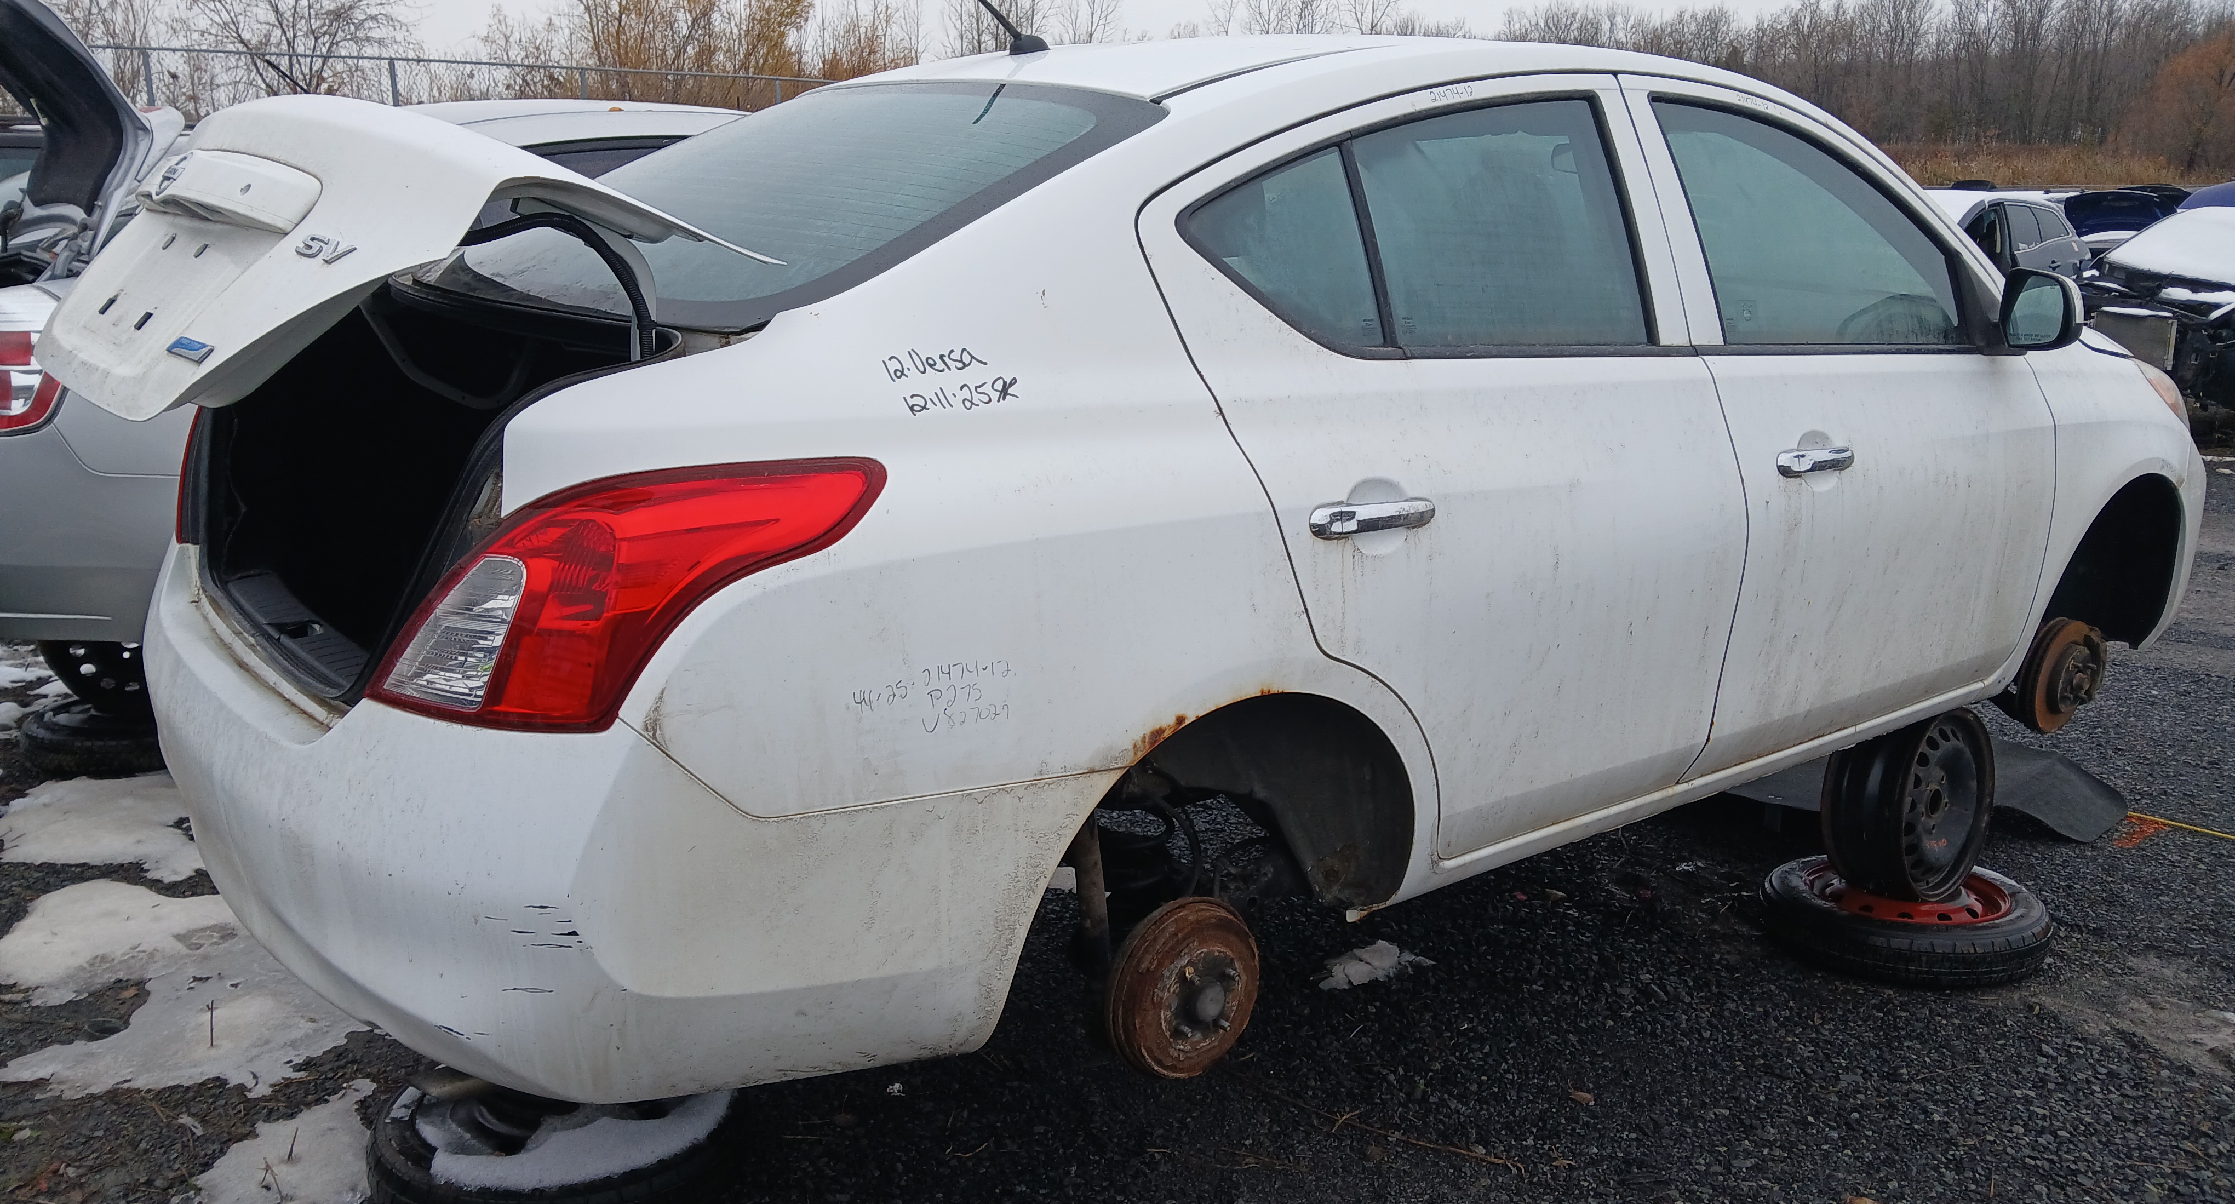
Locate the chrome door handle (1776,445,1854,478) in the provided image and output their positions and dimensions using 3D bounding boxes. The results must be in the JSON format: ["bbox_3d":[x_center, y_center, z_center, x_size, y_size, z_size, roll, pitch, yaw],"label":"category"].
[{"bbox_3d":[1.176,-0.231,2.813,0.213,0.049,0.050,-11,18,-36],"label":"chrome door handle"}]

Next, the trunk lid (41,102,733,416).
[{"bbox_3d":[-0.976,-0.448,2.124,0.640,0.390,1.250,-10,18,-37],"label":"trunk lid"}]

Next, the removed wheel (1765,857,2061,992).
[{"bbox_3d":[1.700,0.688,3.645,0.580,0.115,0.580,0,15,0],"label":"removed wheel"}]

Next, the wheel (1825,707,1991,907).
[{"bbox_3d":[1.731,0.427,3.675,0.416,0.416,0.180,-11,12,-38],"label":"wheel"}]

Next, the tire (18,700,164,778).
[{"bbox_3d":[-2.771,0.347,4.755,0.580,0.135,0.580,0,15,0],"label":"tire"}]

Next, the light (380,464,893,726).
[{"bbox_3d":[-0.516,-0.019,1.771,0.510,0.265,0.270,-11,18,-36],"label":"light"}]

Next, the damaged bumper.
[{"bbox_3d":[-0.857,0.193,2.406,0.830,0.515,1.670,-11,18,-36],"label":"damaged bumper"}]

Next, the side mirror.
[{"bbox_3d":[1.717,-0.551,3.135,0.130,0.158,0.175,-11,18,-36],"label":"side mirror"}]

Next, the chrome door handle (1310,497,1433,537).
[{"bbox_3d":[0.333,-0.109,2.173,0.220,0.042,0.045,-10,18,-37],"label":"chrome door handle"}]

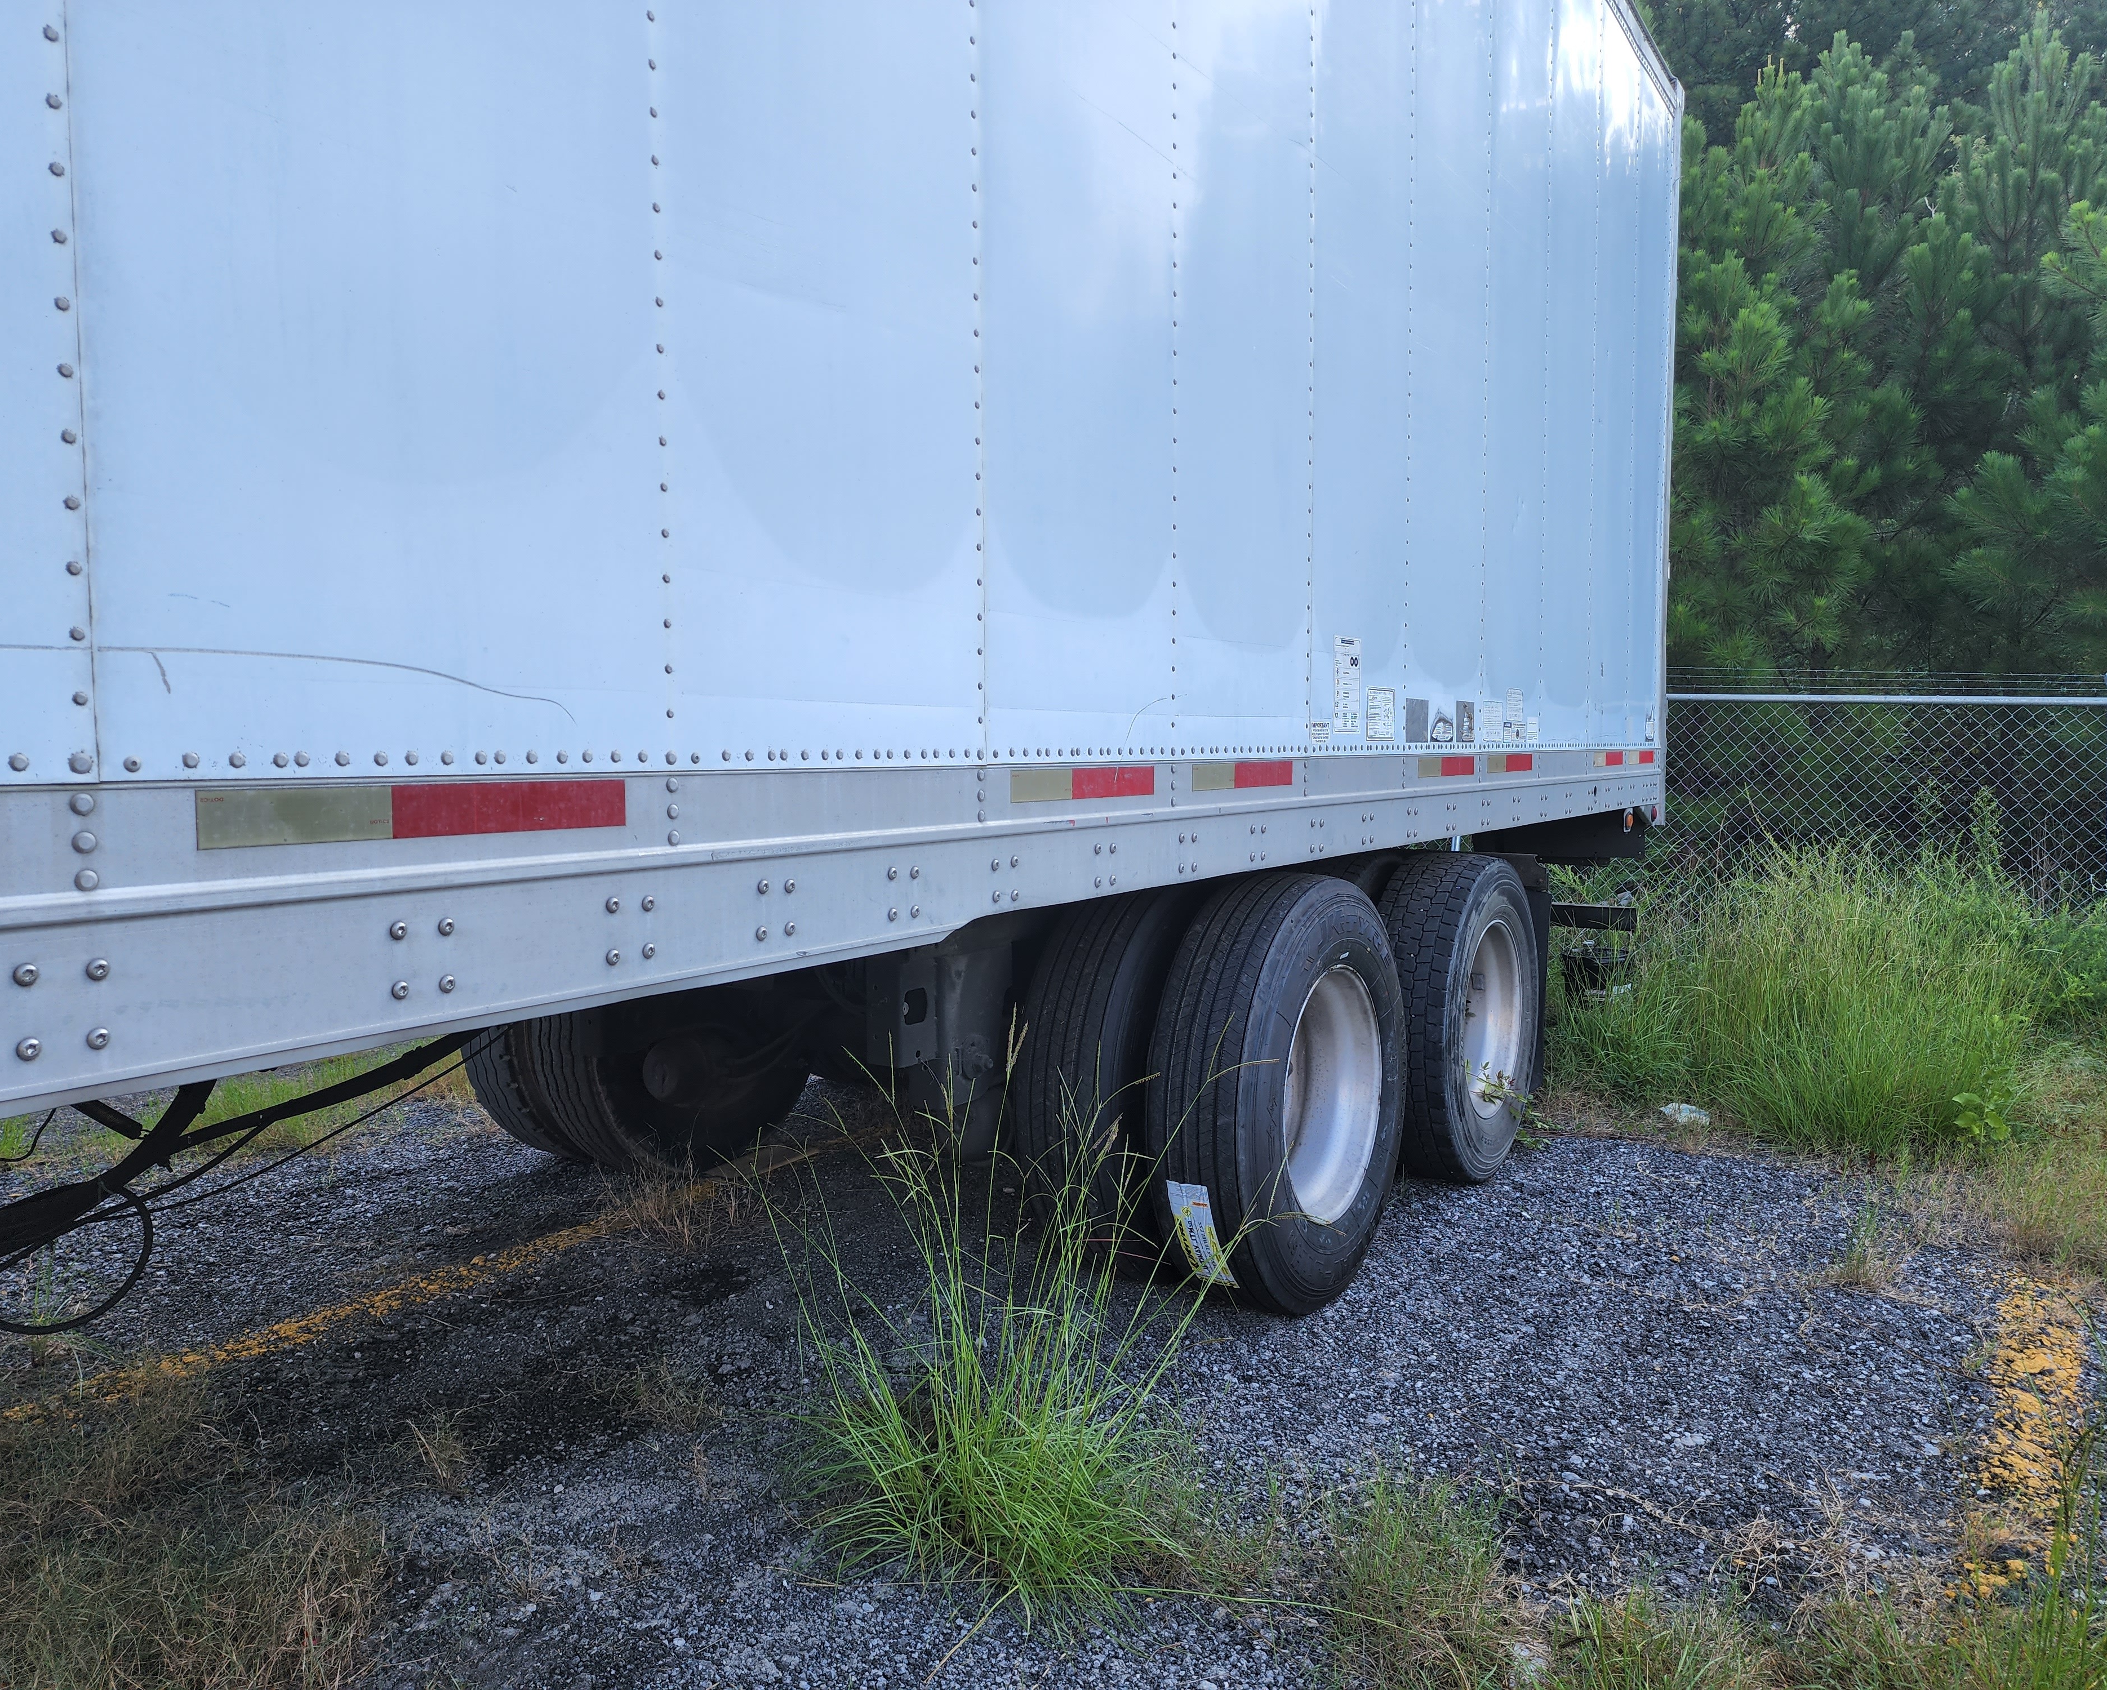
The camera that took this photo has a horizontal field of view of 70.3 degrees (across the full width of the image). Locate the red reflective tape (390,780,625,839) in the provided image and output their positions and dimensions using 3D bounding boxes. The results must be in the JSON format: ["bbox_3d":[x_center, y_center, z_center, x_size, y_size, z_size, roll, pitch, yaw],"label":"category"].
[{"bbox_3d":[-0.540,-0.038,1.515,0.004,0.050,0.279,2,4,32],"label":"red reflective tape"}]

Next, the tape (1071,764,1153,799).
[{"bbox_3d":[0.106,-0.105,2.532,0.004,0.050,0.279,2,4,32],"label":"tape"}]

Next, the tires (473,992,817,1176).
[{"bbox_3d":[-1.233,0.480,4.622,0.610,0.980,0.990,1,4,32],"label":"tires"}]

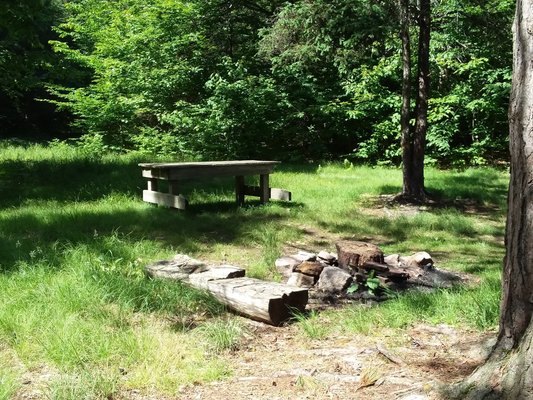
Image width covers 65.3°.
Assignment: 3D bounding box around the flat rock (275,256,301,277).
[{"bbox_3d":[0.222,0.672,4.200,0.270,0.140,0.240,0,10,0],"label":"flat rock"}]

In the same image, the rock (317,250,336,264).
[{"bbox_3d":[0.655,0.622,4.500,0.220,0.110,0.190,0,10,0],"label":"rock"}]

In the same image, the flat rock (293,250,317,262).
[{"bbox_3d":[0.407,0.601,4.400,0.250,0.090,0.210,0,10,0],"label":"flat rock"}]

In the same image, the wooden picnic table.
[{"bbox_3d":[-0.753,-0.263,6.672,2.200,0.740,1.250,-6,9,-38],"label":"wooden picnic table"}]

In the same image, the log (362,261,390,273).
[{"bbox_3d":[1.001,0.624,3.891,0.280,0.070,0.080,5,9,36],"label":"log"}]

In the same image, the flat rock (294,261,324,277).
[{"bbox_3d":[0.419,0.667,4.050,0.270,0.110,0.220,0,10,0],"label":"flat rock"}]

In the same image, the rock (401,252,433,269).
[{"bbox_3d":[1.587,0.640,4.400,0.300,0.125,0.220,0,10,0],"label":"rock"}]

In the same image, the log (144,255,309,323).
[{"bbox_3d":[-0.409,0.722,3.479,1.500,0.240,0.360,5,9,37],"label":"log"}]

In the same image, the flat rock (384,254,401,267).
[{"bbox_3d":[1.261,0.629,4.244,0.150,0.130,0.140,-1,7,-10],"label":"flat rock"}]

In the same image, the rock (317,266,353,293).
[{"bbox_3d":[0.601,0.697,3.718,0.270,0.190,0.200,-3,8,-20],"label":"rock"}]

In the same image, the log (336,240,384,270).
[{"bbox_3d":[0.961,0.588,4.250,0.450,0.230,0.430,6,10,-1],"label":"log"}]

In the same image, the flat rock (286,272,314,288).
[{"bbox_3d":[0.296,0.713,3.771,0.230,0.140,0.200,0,7,0],"label":"flat rock"}]

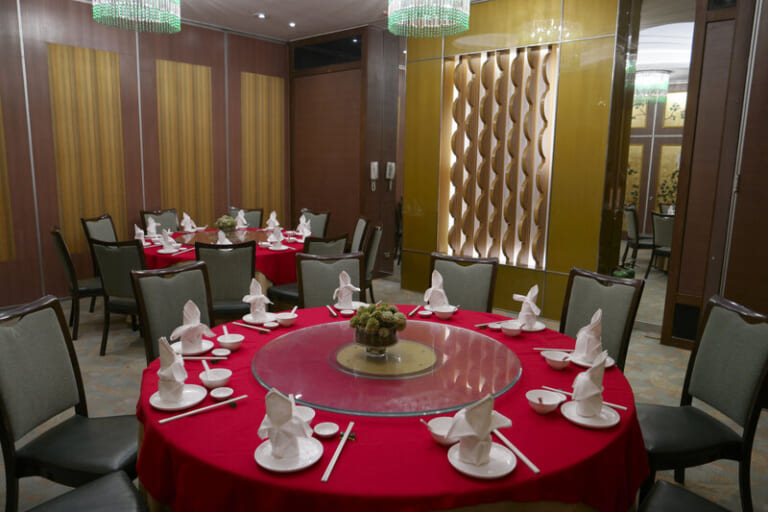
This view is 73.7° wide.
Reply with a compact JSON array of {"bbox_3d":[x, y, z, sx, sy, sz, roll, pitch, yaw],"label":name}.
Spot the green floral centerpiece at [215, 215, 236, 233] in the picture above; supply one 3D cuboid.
[{"bbox_3d":[-1.657,-0.321,5.348,0.210,0.180,0.210,1,9,0],"label":"green floral centerpiece"}]

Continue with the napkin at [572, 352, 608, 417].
[{"bbox_3d":[0.652,0.391,1.614,0.105,0.195,0.140,7,11,35],"label":"napkin"}]

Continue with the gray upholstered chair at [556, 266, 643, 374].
[{"bbox_3d":[0.978,0.589,2.712,0.570,0.950,0.450,-5,12,-34],"label":"gray upholstered chair"}]

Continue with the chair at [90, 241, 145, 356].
[{"bbox_3d":[-1.972,0.295,4.222,0.470,0.930,0.580,3,9,10],"label":"chair"}]

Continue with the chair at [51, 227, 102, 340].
[{"bbox_3d":[-2.649,0.227,4.693,0.580,0.960,0.460,-6,11,-36],"label":"chair"}]

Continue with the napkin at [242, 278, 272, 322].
[{"bbox_3d":[-0.605,0.210,2.456,0.145,0.197,0.090,-5,12,-34],"label":"napkin"}]

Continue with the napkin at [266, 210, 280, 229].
[{"bbox_3d":[-1.383,-0.448,6.403,0.155,0.200,0.110,3,9,13],"label":"napkin"}]

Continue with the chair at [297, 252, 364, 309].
[{"bbox_3d":[-0.297,0.496,3.284,0.460,0.960,0.580,-2,10,-15],"label":"chair"}]

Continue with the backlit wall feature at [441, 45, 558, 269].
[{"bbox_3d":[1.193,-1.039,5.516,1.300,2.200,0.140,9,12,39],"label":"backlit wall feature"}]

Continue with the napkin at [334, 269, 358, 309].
[{"bbox_3d":[-0.216,0.177,2.853,0.140,0.190,0.105,-2,10,-16],"label":"napkin"}]

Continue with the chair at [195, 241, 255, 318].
[{"bbox_3d":[-1.297,0.308,4.234,0.470,0.930,0.580,-2,10,-18],"label":"chair"}]

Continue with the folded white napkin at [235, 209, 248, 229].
[{"bbox_3d":[-1.787,-0.436,6.422,0.150,0.205,0.110,0,9,-5],"label":"folded white napkin"}]

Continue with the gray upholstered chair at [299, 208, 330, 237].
[{"bbox_3d":[-1.055,-0.071,6.706,0.460,0.960,0.580,6,10,28],"label":"gray upholstered chair"}]

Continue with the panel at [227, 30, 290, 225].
[{"bbox_3d":[-1.780,-1.370,7.255,0.080,3.214,0.998,10,13,44],"label":"panel"}]

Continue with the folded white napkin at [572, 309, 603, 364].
[{"bbox_3d":[0.817,0.318,2.066,0.110,0.200,0.140,1,9,0],"label":"folded white napkin"}]

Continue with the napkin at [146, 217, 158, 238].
[{"bbox_3d":[-2.397,-0.302,5.280,0.095,0.197,0.130,5,10,22],"label":"napkin"}]

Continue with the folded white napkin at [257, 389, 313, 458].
[{"bbox_3d":[-0.258,0.413,1.310,0.140,0.180,0.090,5,10,21],"label":"folded white napkin"}]

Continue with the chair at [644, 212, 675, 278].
[{"bbox_3d":[4.163,-0.117,7.317,0.570,0.950,0.450,-5,11,-32],"label":"chair"}]

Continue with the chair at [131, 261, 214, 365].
[{"bbox_3d":[-1.003,0.562,2.804,0.580,0.960,0.460,8,12,37],"label":"chair"}]

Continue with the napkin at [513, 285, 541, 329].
[{"bbox_3d":[0.695,0.239,2.446,0.145,0.197,0.090,9,12,39],"label":"napkin"}]

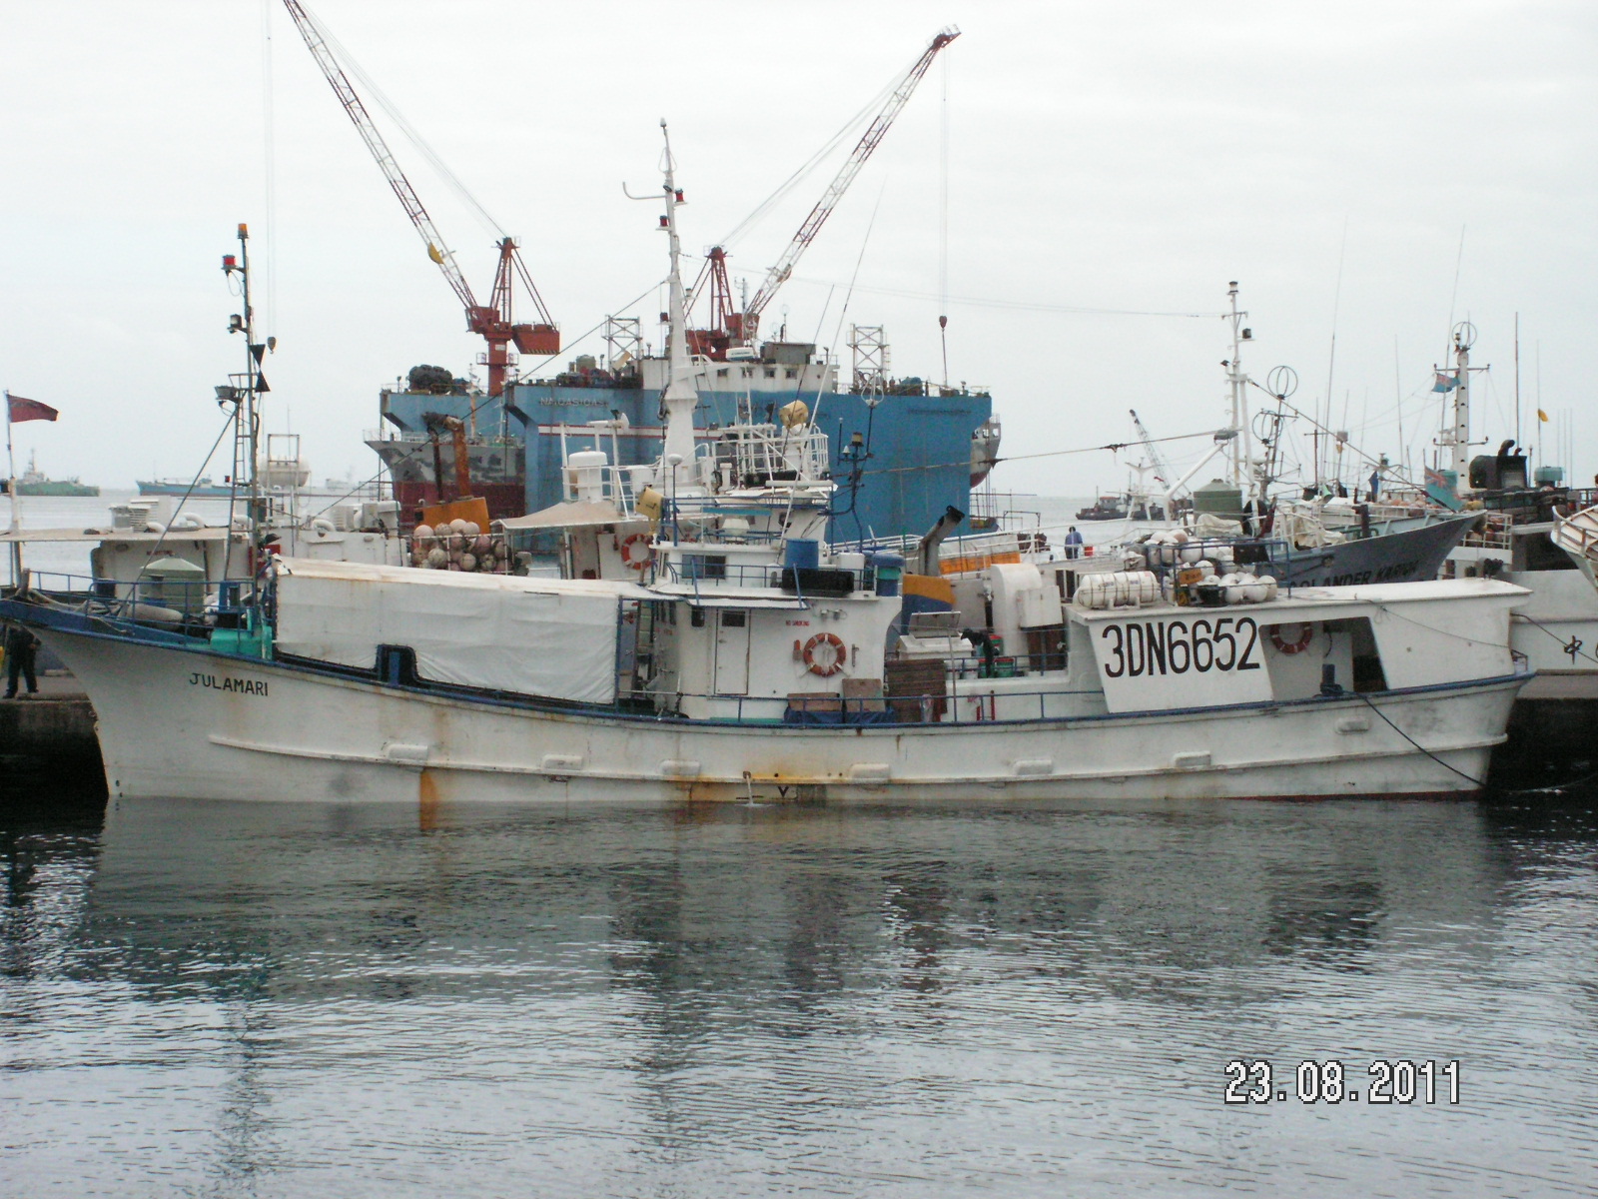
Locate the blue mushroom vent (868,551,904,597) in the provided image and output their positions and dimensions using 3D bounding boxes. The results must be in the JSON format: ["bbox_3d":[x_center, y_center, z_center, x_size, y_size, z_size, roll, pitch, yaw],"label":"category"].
[{"bbox_3d":[1.580,-0.453,62.900,0.580,0.800,0.580,0,2,-12],"label":"blue mushroom vent"}]

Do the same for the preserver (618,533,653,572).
[{"bbox_3d":[-3.412,-1.002,75.300,0.760,0.760,0.110,0,2,-15],"label":"preserver"}]

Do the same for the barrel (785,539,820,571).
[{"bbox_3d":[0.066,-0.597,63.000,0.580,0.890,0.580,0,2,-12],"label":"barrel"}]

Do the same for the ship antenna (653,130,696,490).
[{"bbox_3d":[-2.716,-6.452,78.500,0.920,8.200,0.850,0,2,-12],"label":"ship antenna"}]

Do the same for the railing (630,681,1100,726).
[{"bbox_3d":[1.193,1.857,61.467,8.350,0.680,0.100,0,2,-12],"label":"railing"}]

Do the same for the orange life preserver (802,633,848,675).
[{"bbox_3d":[0.455,0.969,62.000,0.755,0.755,0.110,0,2,-12],"label":"orange life preserver"}]

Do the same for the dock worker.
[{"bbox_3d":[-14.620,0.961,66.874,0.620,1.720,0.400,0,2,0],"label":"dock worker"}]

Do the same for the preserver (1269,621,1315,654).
[{"bbox_3d":[8.902,0.598,64.200,0.750,0.750,0.110,0,2,-12],"label":"preserver"}]

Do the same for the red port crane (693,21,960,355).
[{"bbox_3d":[1.288,-36.293,338.361,30.700,35.000,4.200,1,2,25],"label":"red port crane"}]

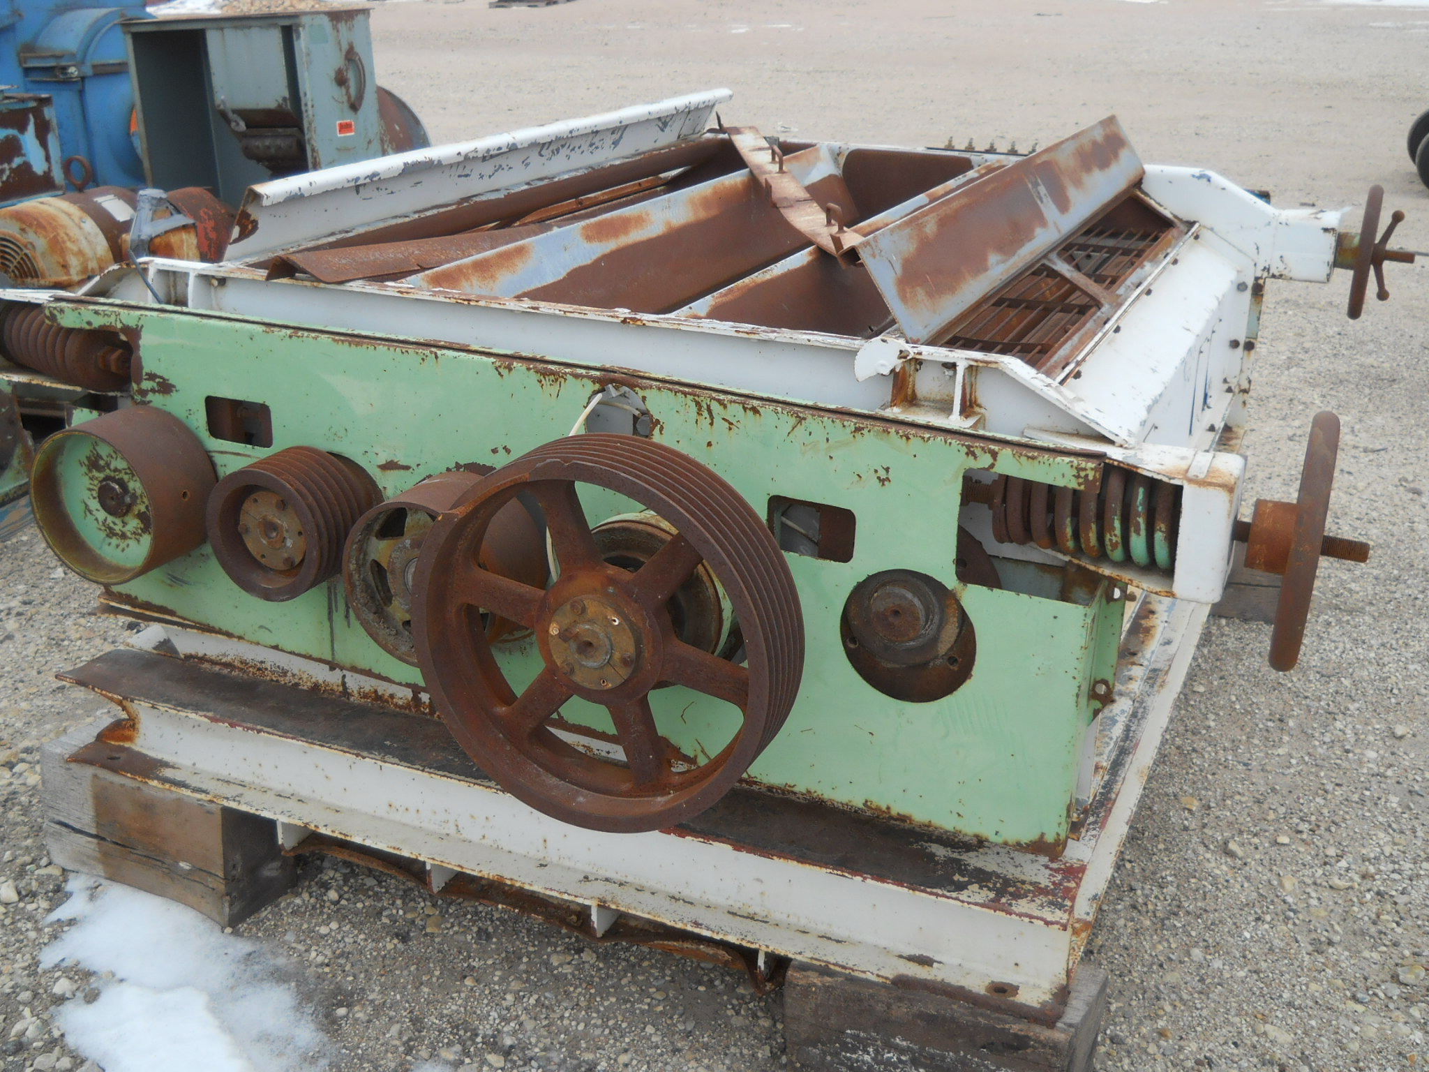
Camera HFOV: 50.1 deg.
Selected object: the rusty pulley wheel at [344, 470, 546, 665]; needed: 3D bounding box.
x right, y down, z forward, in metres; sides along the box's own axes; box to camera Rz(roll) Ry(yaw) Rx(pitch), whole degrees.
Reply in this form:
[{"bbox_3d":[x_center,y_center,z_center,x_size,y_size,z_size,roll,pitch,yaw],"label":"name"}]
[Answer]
[{"bbox_3d":[-0.395,0.055,2.246,0.271,0.271,0.131,11,25,23],"label":"rusty pulley wheel"}]

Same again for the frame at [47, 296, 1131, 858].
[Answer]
[{"bbox_3d":[-0.282,-0.019,2.364,1.751,0.552,0.165,11,25,23],"label":"frame"}]

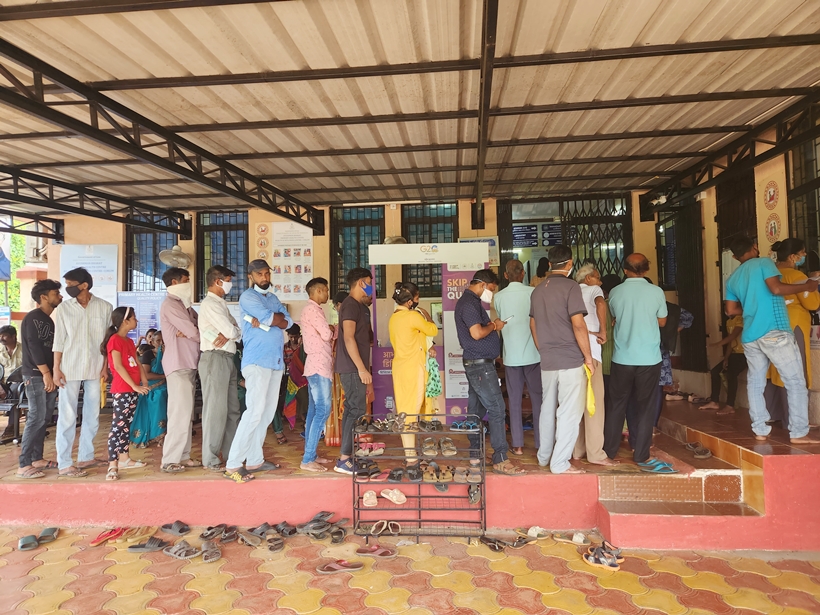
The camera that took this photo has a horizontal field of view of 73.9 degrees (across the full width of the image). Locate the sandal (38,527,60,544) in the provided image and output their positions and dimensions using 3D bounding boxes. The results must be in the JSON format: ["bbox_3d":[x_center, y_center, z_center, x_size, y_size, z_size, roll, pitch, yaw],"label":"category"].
[{"bbox_3d":[-2.546,1.583,3.854,0.105,0.080,0.250,1,-4,-25],"label":"sandal"}]

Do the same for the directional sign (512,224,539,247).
[{"bbox_3d":[1.962,-1.238,9.500,0.530,0.420,0.040,-1,-3,6],"label":"directional sign"}]

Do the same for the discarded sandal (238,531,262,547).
[{"bbox_3d":[-1.115,1.616,3.802,0.250,0.070,0.095,4,0,40],"label":"discarded sandal"}]

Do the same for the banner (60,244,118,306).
[{"bbox_3d":[-4.995,-0.318,8.482,0.917,1.322,0.020,-2,-4,4],"label":"banner"}]

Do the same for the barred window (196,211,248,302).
[{"bbox_3d":[-2.975,-0.812,8.676,0.889,1.456,0.120,-1,-3,7],"label":"barred window"}]

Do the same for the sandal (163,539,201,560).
[{"bbox_3d":[-1.465,1.549,3.508,0.250,0.085,0.100,-1,-3,5],"label":"sandal"}]

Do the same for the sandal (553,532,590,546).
[{"bbox_3d":[1.104,1.556,3.729,0.260,0.080,0.095,-3,-4,25],"label":"sandal"}]

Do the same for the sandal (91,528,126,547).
[{"bbox_3d":[-2.229,1.663,3.999,0.090,0.050,0.280,-2,-4,8],"label":"sandal"}]

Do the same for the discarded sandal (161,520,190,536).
[{"bbox_3d":[-1.749,1.639,4.069,0.255,0.085,0.100,-3,-4,26],"label":"discarded sandal"}]

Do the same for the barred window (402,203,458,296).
[{"bbox_3d":[0.303,-0.864,8.184,0.831,1.420,0.100,-2,-4,4],"label":"barred window"}]

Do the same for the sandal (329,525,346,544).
[{"bbox_3d":[-0.514,1.566,3.835,0.100,0.090,0.250,0,-3,-15],"label":"sandal"}]

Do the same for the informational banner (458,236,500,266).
[{"bbox_3d":[1.028,-0.820,8.075,0.595,0.425,0.030,-1,-3,7],"label":"informational banner"}]

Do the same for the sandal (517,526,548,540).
[{"bbox_3d":[0.851,1.546,3.807,0.250,0.085,0.100,-2,-4,21],"label":"sandal"}]

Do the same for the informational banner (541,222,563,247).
[{"bbox_3d":[2.776,-1.345,10.137,0.631,0.422,0.030,-2,-4,4],"label":"informational banner"}]

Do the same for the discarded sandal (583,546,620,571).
[{"bbox_3d":[1.171,1.507,3.328,0.260,0.100,0.100,-4,-4,43],"label":"discarded sandal"}]

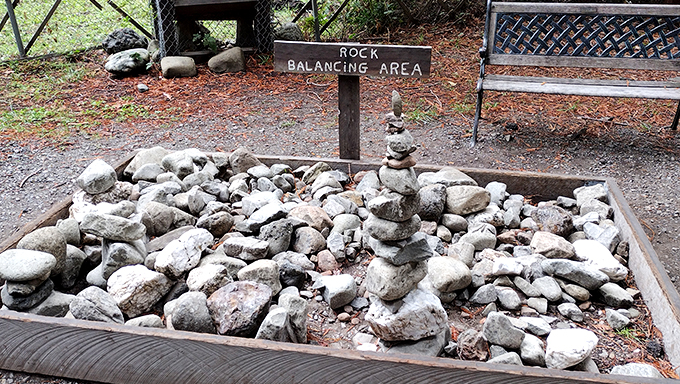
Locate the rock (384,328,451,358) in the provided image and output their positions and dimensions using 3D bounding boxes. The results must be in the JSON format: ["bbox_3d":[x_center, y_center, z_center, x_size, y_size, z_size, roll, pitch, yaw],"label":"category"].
[{"bbox_3d":[0.231,0.460,1.622,0.205,0.110,0.165,3,27,9],"label":"rock"}]

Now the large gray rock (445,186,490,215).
[{"bbox_3d":[0.527,0.035,2.198,0.184,0.113,0.135,4,28,14],"label":"large gray rock"}]

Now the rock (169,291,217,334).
[{"bbox_3d":[-0.489,0.399,1.757,0.149,0.118,0.134,-6,26,-9],"label":"rock"}]

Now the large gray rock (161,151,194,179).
[{"bbox_3d":[-0.829,-0.136,2.723,0.170,0.130,0.150,-2,28,0],"label":"large gray rock"}]

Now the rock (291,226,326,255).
[{"bbox_3d":[-0.121,0.186,2.035,0.137,0.105,0.120,-5,27,-4],"label":"rock"}]

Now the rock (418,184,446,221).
[{"bbox_3d":[0.405,0.048,2.333,0.130,0.155,0.135,3,27,10],"label":"rock"}]

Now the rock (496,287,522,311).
[{"bbox_3d":[0.578,0.369,1.821,0.080,0.064,0.080,3,26,10],"label":"rock"}]

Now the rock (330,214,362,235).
[{"bbox_3d":[0.030,0.139,2.240,0.130,0.088,0.110,-1,27,1],"label":"rock"}]

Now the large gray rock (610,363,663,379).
[{"bbox_3d":[0.798,0.498,1.423,0.145,0.080,0.105,3,27,11],"label":"large gray rock"}]

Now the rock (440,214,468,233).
[{"bbox_3d":[0.478,0.132,2.216,0.114,0.079,0.086,5,28,9],"label":"rock"}]

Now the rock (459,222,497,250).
[{"bbox_3d":[0.552,0.175,2.115,0.150,0.098,0.120,6,28,15],"label":"rock"}]

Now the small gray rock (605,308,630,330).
[{"bbox_3d":[0.908,0.414,1.735,0.082,0.057,0.072,6,27,15],"label":"small gray rock"}]

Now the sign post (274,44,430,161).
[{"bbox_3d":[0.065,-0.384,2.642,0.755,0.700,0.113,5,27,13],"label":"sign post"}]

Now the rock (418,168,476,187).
[{"bbox_3d":[0.498,-0.053,2.444,0.266,0.111,0.133,4,27,7],"label":"rock"}]

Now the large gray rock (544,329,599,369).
[{"bbox_3d":[0.674,0.460,1.544,0.152,0.106,0.130,0,27,0],"label":"large gray rock"}]

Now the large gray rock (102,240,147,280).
[{"bbox_3d":[-0.824,0.258,2.029,0.160,0.154,0.134,-7,27,-11],"label":"large gray rock"}]

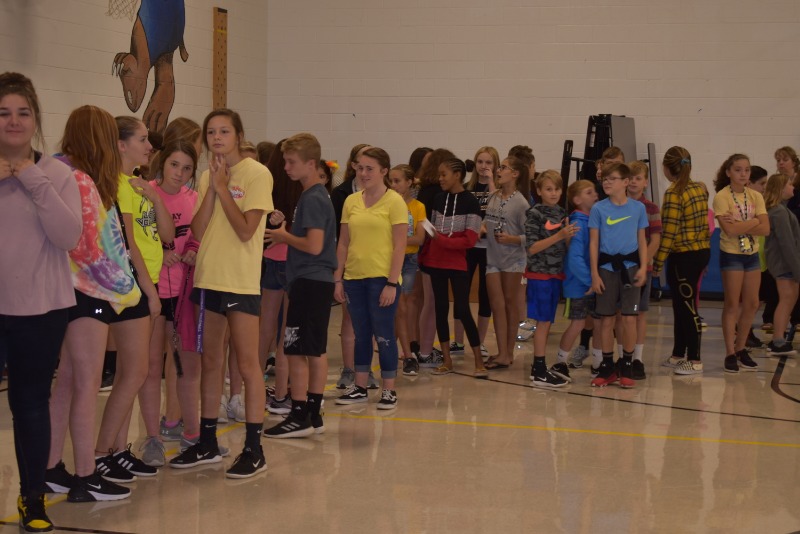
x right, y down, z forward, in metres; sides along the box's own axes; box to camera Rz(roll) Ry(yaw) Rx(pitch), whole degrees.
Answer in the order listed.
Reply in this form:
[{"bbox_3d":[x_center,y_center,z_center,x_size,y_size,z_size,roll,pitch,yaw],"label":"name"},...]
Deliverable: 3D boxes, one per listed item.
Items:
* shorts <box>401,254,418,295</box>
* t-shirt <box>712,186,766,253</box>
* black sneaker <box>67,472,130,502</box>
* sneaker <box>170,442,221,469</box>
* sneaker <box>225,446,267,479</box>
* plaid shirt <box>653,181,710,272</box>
[{"bbox_3d":[0.004,0.026,10.739,0.280,0.300,0.205,3,4,25],"label":"shorts"},{"bbox_3d":[2.484,-0.334,11.223,0.390,0.500,0.230,0,4,-11],"label":"t-shirt"},{"bbox_3d":[-1.257,0.920,6.420,0.265,0.110,0.100,0,4,-8],"label":"black sneaker"},{"bbox_3d":[-0.968,0.879,7.282,0.275,0.108,0.100,-2,5,-37],"label":"sneaker"},{"bbox_3d":[-0.701,0.888,7.004,0.100,0.115,0.265,3,4,31],"label":"sneaker"},{"bbox_3d":[1.983,-0.285,10.803,0.320,0.640,0.400,4,5,38],"label":"plaid shirt"}]

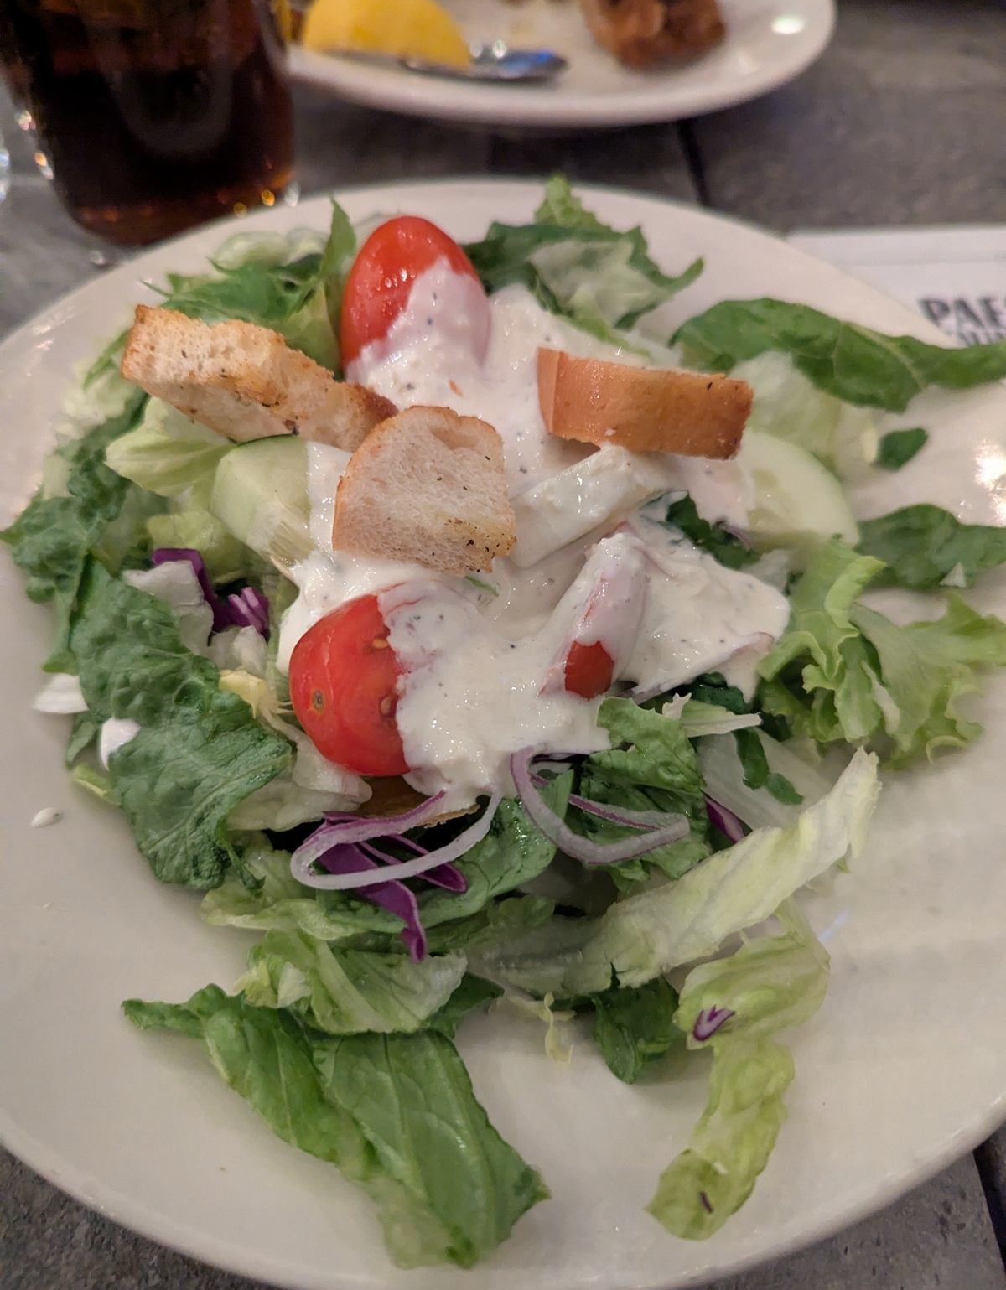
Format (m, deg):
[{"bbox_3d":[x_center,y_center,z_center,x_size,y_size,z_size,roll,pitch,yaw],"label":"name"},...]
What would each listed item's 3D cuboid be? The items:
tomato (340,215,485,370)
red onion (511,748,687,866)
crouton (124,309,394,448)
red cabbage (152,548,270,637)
[{"bbox_3d":[-0.017,-0.065,0.173,0.028,0.027,0.028,2,58,0],"label":"tomato"},{"bbox_3d":[0.014,0.023,0.133,0.025,0.007,0.014,23,60,13],"label":"red onion"},{"bbox_3d":[-0.043,-0.047,0.164,0.046,0.014,0.016,19,59,11],"label":"crouton"},{"bbox_3d":[-0.049,-0.009,0.157,0.021,0.010,0.013,29,61,16],"label":"red cabbage"}]

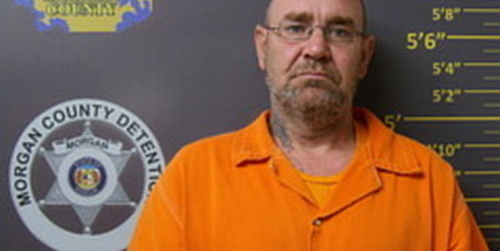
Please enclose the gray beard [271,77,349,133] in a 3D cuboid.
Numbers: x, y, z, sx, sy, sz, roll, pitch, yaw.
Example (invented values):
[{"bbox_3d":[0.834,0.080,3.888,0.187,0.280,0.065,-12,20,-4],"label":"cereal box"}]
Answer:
[{"bbox_3d":[0.091,-0.033,1.025,0.118,0.085,0.080,3,0,2],"label":"gray beard"}]

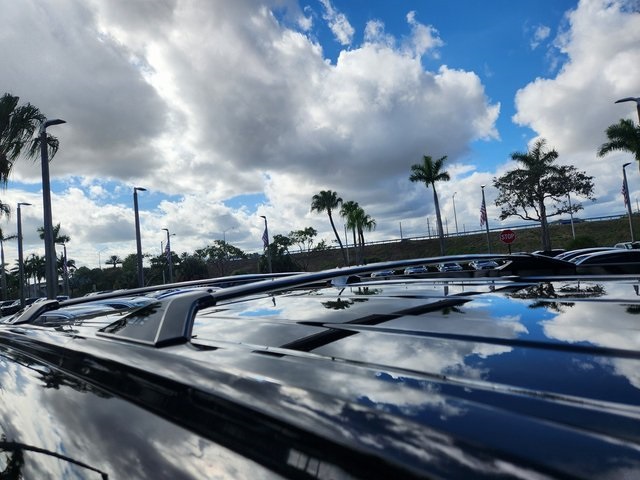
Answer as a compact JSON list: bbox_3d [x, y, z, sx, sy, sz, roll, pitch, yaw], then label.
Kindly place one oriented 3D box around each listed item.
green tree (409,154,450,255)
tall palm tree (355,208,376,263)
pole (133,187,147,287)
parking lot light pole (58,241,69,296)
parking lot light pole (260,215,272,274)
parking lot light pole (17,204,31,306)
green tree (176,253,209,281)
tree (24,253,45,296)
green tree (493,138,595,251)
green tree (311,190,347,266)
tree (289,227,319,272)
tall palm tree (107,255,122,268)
[{"bbox_3d":[10.143,-2.027,38.000,3.700,11.230,3.700,-5,-4,15],"label":"green tree"},{"bbox_3d":[6.232,0.146,54.791,2.850,8.480,2.700,-5,-3,0],"label":"tall palm tree"},{"bbox_3d":[-10.159,0.643,24.200,0.400,7.250,0.920,-6,-4,24],"label":"pole"},{"bbox_3d":[-36.130,4.366,59.920,0.400,7.500,1.050,-6,-3,20],"label":"parking lot light pole"},{"bbox_3d":[-5.731,1.159,45.478,0.400,7.500,1.050,-6,-3,20],"label":"parking lot light pole"},{"bbox_3d":[-19.114,1.386,27.846,0.400,7.500,1.050,-6,-3,20],"label":"parking lot light pole"},{"bbox_3d":[-16.792,4.248,56.000,4.200,5.180,4.000,-3,-4,-17],"label":"green tree"},{"bbox_3d":[-46.837,6.109,70.000,3.300,8.110,3.300,-2,-4,-34],"label":"tree"},{"bbox_3d":[17.872,-2.688,34.000,8.000,10.840,7.200,-6,-4,28],"label":"green tree"},{"bbox_3d":[1.321,-0.692,51.738,3.970,10.650,3.800,-5,-3,0],"label":"green tree"},{"bbox_3d":[-2.214,1.775,59.825,3.880,7.110,3.600,-5,-3,0],"label":"tree"},{"bbox_3d":[-41.081,6.770,85.000,3.200,7.700,3.200,-3,-4,-26],"label":"tall palm tree"}]

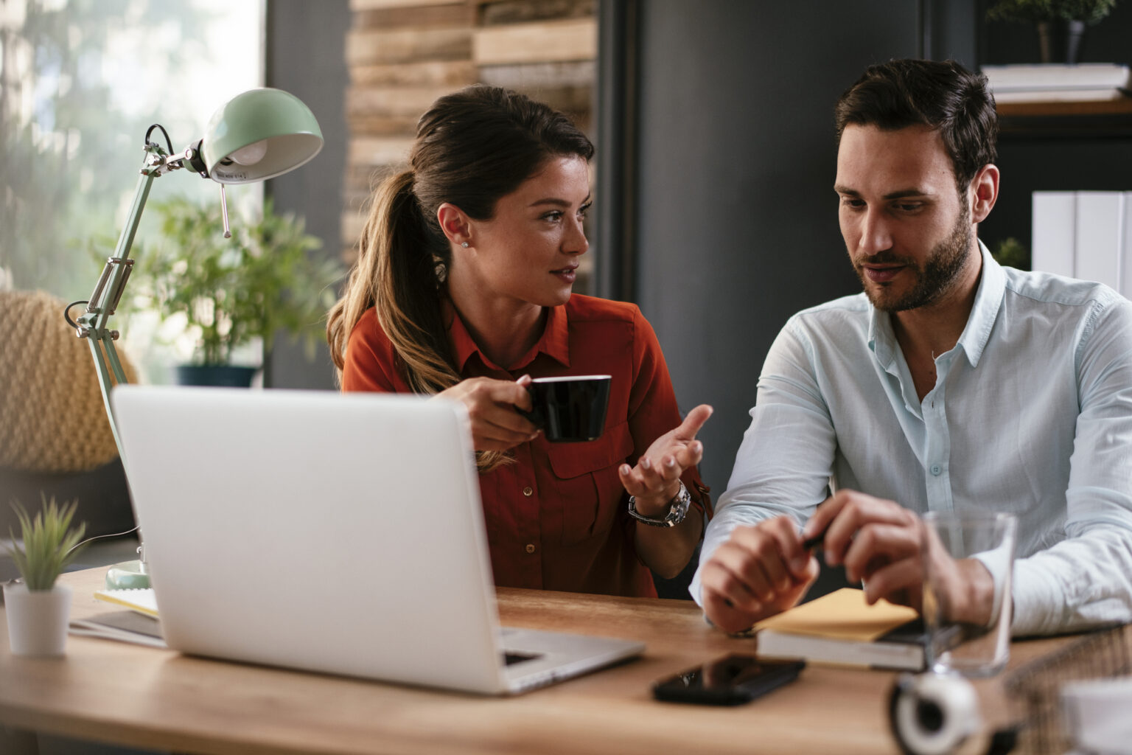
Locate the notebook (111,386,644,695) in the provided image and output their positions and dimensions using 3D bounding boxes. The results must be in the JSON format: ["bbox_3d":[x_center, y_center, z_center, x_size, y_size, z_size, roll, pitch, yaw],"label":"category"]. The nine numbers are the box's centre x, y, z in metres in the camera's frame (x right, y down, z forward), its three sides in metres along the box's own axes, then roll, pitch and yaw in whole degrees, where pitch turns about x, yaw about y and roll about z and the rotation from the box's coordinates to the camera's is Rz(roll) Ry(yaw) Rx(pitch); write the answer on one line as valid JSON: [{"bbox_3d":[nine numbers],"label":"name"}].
[{"bbox_3d":[-0.155,0.132,1.605,0.359,0.241,0.313,1,1,30],"label":"notebook"}]

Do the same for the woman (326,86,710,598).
[{"bbox_3d":[-0.055,0.325,2.105,0.500,1.322,0.620,1,1,-13],"label":"woman"}]

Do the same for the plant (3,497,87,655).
[{"bbox_3d":[-0.472,0.175,1.657,0.080,0.144,0.080,1,1,0],"label":"plant"}]

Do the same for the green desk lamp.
[{"bbox_3d":[-0.409,-0.036,2.019,0.330,0.557,0.160,2,1,41],"label":"green desk lamp"}]

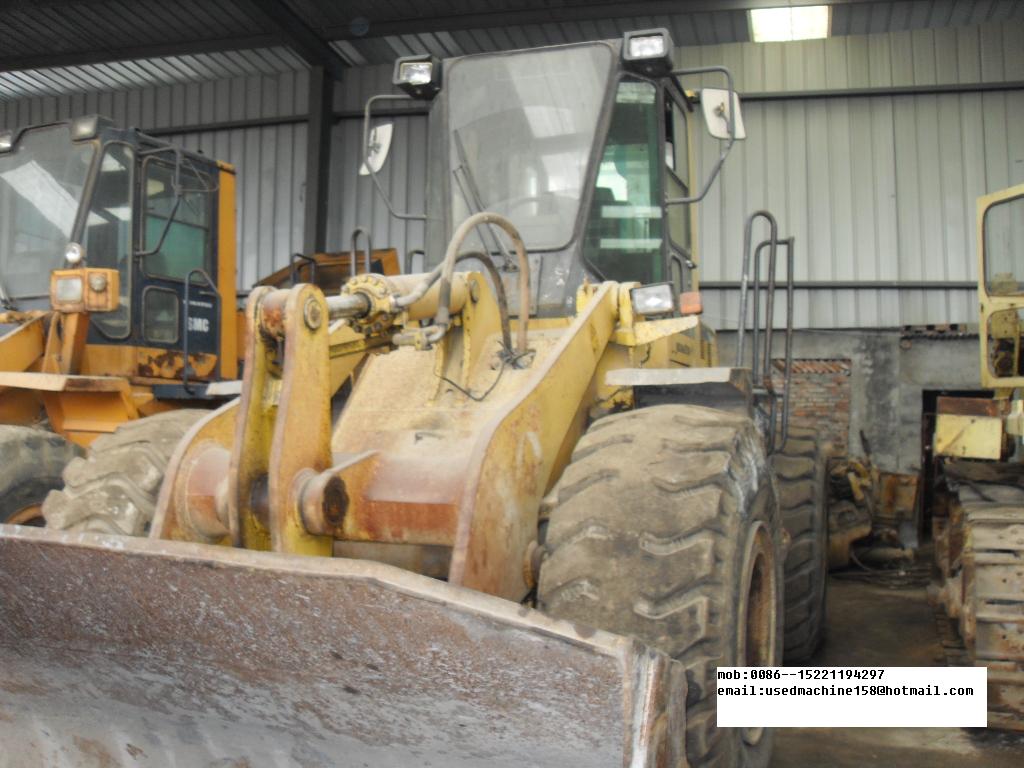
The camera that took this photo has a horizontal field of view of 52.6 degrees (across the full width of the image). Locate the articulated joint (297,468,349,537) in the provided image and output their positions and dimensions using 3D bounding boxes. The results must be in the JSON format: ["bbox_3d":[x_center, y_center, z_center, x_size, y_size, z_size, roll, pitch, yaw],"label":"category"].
[{"bbox_3d":[-0.591,0.369,3.228,0.115,0.195,0.190,-1,-3,20],"label":"articulated joint"}]

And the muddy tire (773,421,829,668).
[{"bbox_3d":[1.732,1.021,6.690,0.585,1.570,1.590,-1,-3,20],"label":"muddy tire"}]

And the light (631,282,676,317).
[{"bbox_3d":[0.597,-0.345,4.292,0.185,0.135,0.120,-1,-3,20],"label":"light"}]

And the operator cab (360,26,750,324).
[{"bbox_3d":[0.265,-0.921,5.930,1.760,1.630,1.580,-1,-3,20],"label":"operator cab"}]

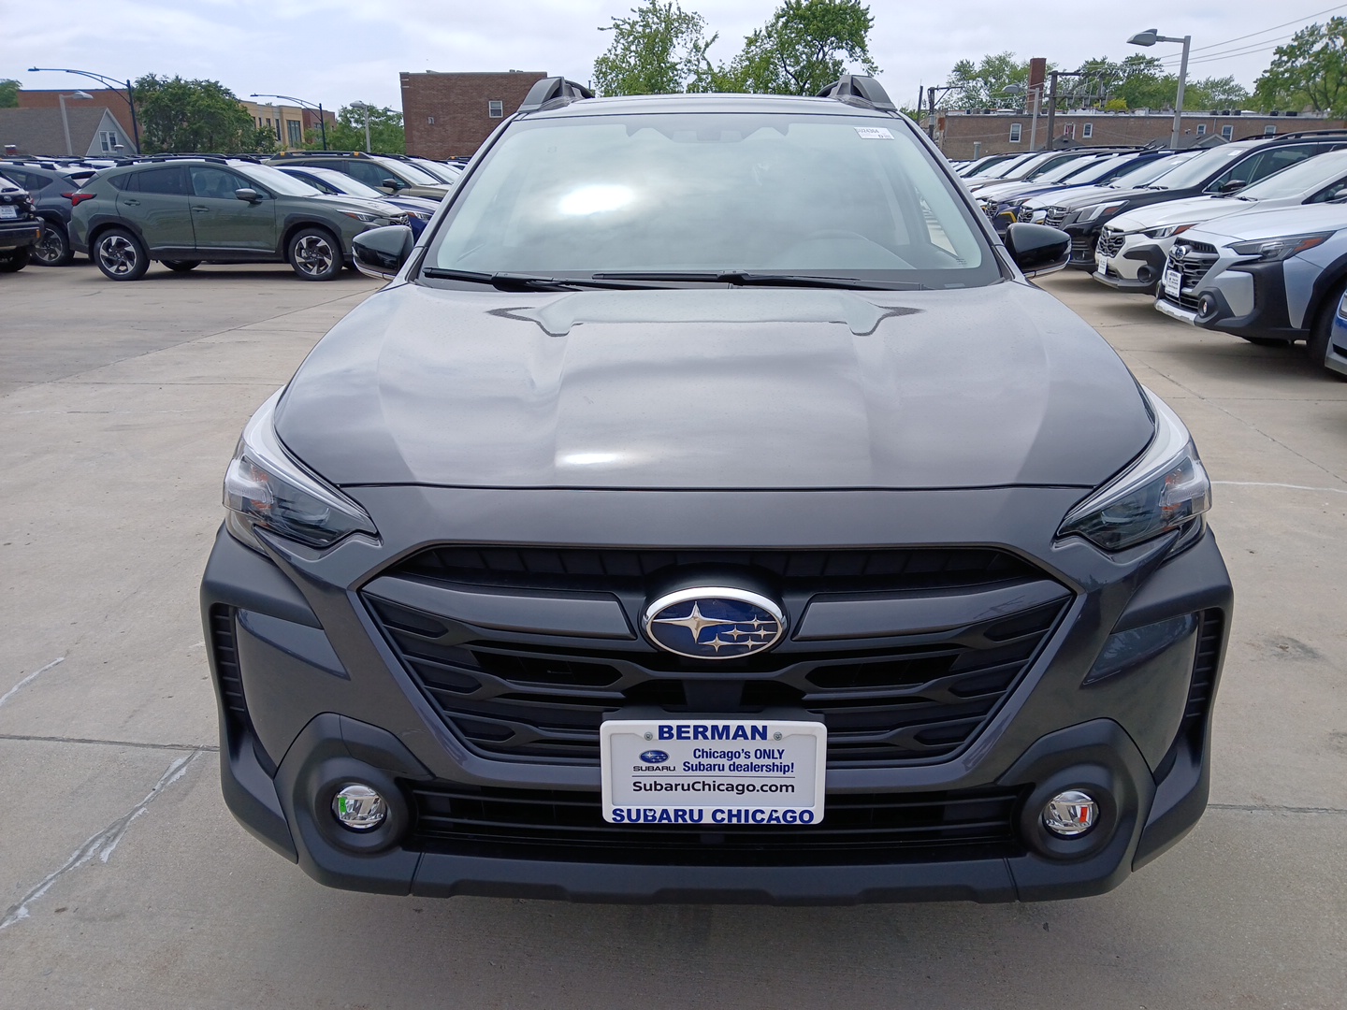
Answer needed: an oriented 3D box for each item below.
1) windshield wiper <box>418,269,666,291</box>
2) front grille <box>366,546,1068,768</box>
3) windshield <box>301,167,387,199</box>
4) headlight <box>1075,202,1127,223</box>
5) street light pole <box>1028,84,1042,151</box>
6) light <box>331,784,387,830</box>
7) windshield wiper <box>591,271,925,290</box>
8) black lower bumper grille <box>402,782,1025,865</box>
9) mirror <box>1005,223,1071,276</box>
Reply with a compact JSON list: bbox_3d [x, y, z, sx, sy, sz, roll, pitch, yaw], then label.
[{"bbox_3d":[-0.310,-0.544,2.480,0.720,0.050,0.060,8,20,17],"label":"windshield wiper"},{"bbox_3d":[0.056,0.205,1.427,1.010,0.320,0.140,0,18,2],"label":"front grille"},{"bbox_3d":[-5.411,-5.307,16.700,0.800,0.520,1.400,1,18,3],"label":"windshield"},{"bbox_3d":[4.802,-3.293,11.331,0.480,0.230,0.380,2,18,7],"label":"headlight"},{"bbox_3d":[18.695,-18.925,52.829,0.190,5.260,0.190,0,18,1],"label":"street light pole"},{"bbox_3d":[-0.501,0.484,1.628,0.086,0.086,0.055,0,18,1],"label":"light"},{"bbox_3d":[0.207,-0.548,2.501,0.830,0.070,0.100,0,18,2],"label":"windshield wiper"},{"bbox_3d":[0.058,0.486,1.531,0.930,0.118,0.115,0,18,1],"label":"black lower bumper grille"},{"bbox_3d":[1.019,-0.735,2.913,0.210,0.160,0.150,0,18,1],"label":"mirror"}]

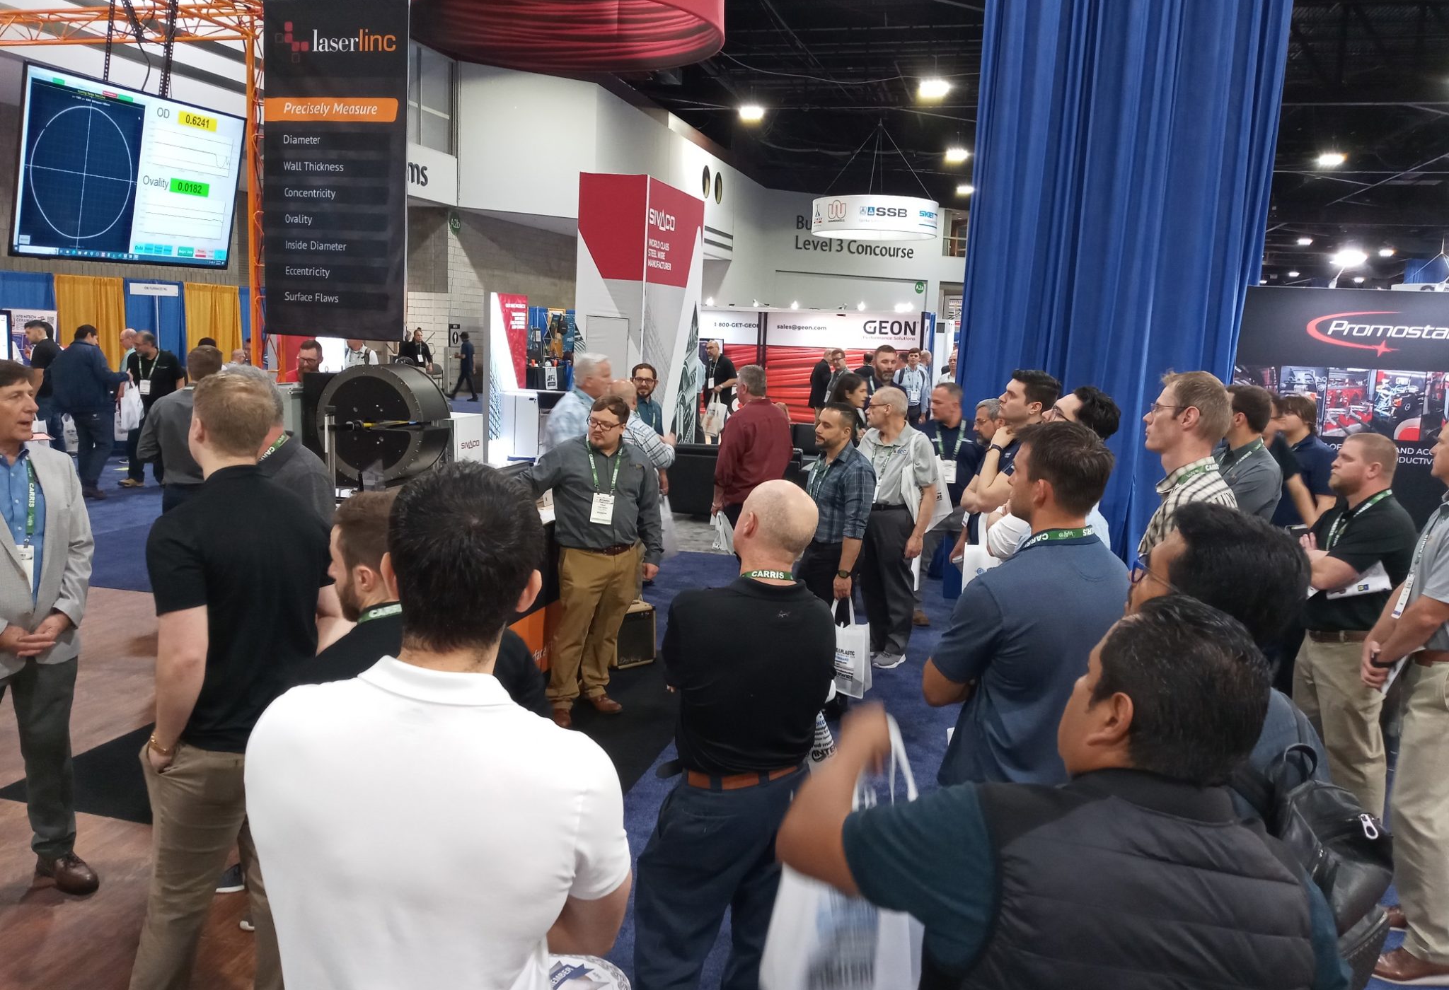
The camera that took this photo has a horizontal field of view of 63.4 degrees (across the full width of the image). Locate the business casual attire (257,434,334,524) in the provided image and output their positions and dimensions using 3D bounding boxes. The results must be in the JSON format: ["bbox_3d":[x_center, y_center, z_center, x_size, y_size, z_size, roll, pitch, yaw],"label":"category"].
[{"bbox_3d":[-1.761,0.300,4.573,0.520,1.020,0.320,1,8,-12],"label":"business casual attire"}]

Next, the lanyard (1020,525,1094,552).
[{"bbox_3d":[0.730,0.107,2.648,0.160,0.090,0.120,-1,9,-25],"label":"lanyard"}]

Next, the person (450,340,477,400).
[{"bbox_3d":[-6.642,-3.151,29.806,0.720,1.540,0.480,3,8,6],"label":"person"}]

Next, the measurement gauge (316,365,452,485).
[{"bbox_3d":[-1.915,-0.400,6.620,0.640,0.650,0.380,3,8,8],"label":"measurement gauge"}]

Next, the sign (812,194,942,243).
[{"bbox_3d":[4.239,-7.825,33.000,3.550,0.950,3.550,2,8,0],"label":"sign"}]

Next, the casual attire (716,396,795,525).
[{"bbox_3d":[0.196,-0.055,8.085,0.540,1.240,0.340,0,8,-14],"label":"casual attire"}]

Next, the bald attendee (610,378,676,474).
[{"bbox_3d":[-0.625,0.155,7.118,0.580,1.710,0.400,4,8,12],"label":"bald attendee"}]

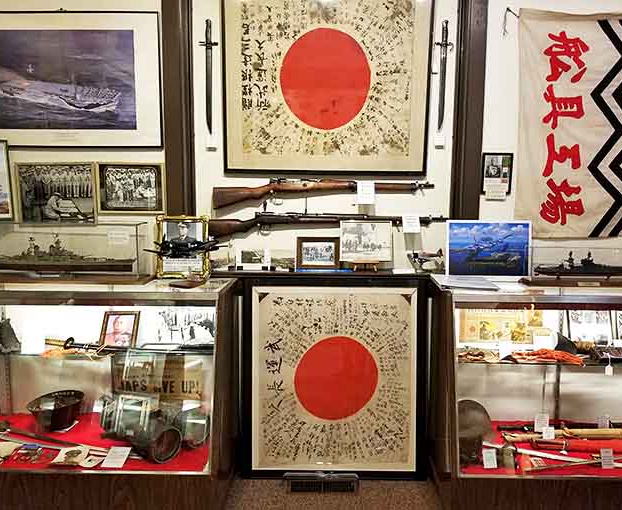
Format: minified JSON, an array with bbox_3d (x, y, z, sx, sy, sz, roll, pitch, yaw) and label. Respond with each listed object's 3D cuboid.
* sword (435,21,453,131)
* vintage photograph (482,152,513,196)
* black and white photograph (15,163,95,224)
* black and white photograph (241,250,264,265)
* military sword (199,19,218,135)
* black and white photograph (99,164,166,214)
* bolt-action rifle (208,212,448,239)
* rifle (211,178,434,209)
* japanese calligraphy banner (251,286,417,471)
[{"bbox_3d":[0.652,-0.877,2.495,0.090,0.520,0.030,3,7,0],"label":"sword"},{"bbox_3d":[0.935,-0.398,2.559,0.152,0.225,0.020,1,7,0],"label":"vintage photograph"},{"bbox_3d":[-1.280,-0.306,2.563,0.400,0.310,0.025,1,7,0],"label":"black and white photograph"},{"bbox_3d":[-0.294,0.013,2.592,0.113,0.072,0.010,1,7,0],"label":"black and white photograph"},{"bbox_3d":[-0.501,-0.870,2.497,0.098,0.542,0.030,1,7,0],"label":"military sword"},{"bbox_3d":[-0.899,-0.336,2.559,0.340,0.252,0.025,1,7,0],"label":"black and white photograph"},{"bbox_3d":[0.066,-0.142,2.582,1.270,0.150,0.070,1,7,0],"label":"bolt-action rifle"},{"bbox_3d":[0.066,-0.306,2.562,1.115,0.155,0.070,1,7,0],"label":"rifle"},{"bbox_3d":[0.114,0.609,2.509,0.810,0.905,0.030,1,2,0],"label":"japanese calligraphy banner"}]

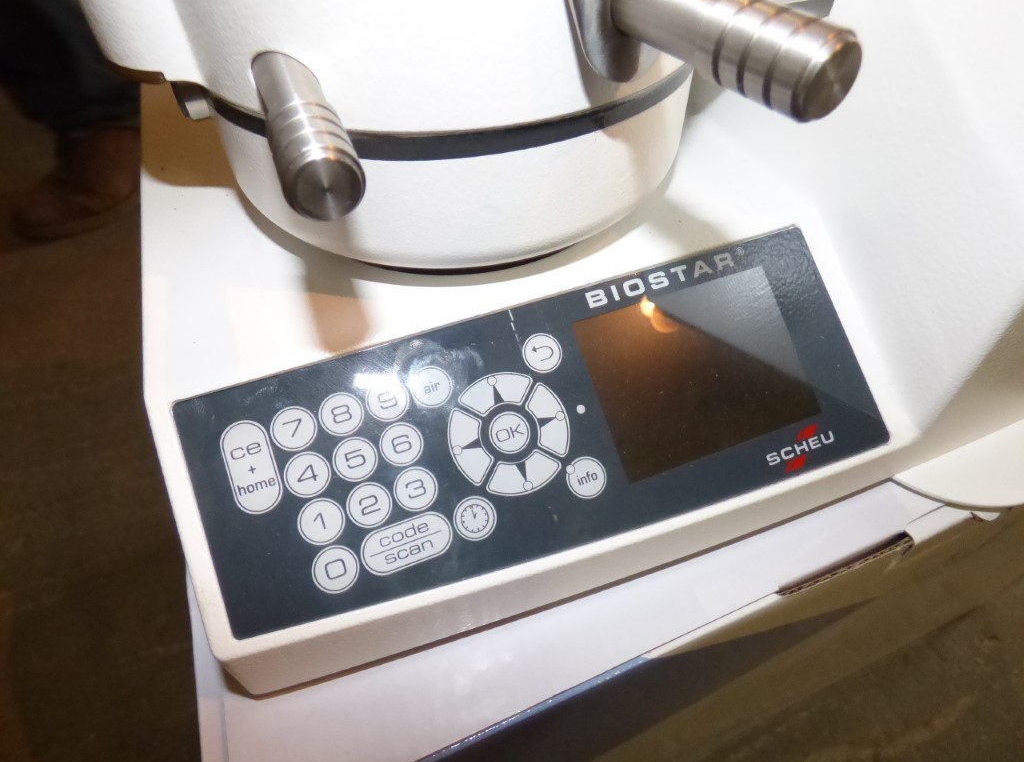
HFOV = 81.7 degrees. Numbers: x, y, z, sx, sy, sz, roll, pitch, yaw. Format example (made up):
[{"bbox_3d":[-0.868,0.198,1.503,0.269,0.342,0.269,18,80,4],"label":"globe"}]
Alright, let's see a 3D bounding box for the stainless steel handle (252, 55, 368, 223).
[{"bbox_3d":[-0.057,-0.071,0.163,0.020,0.020,0.072,-21,52,-8],"label":"stainless steel handle"}]

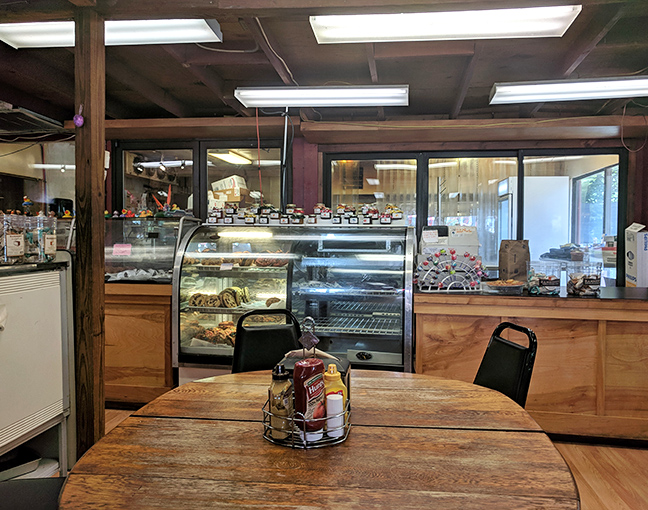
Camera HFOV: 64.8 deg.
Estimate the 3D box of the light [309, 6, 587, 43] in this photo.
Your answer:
[{"bbox_3d":[0.563,-1.130,2.492,1.230,0.075,0.270,1,3,9],"label":"light"}]

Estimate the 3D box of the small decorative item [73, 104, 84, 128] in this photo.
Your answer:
[{"bbox_3d":[-1.252,-0.706,2.604,0.058,0.120,0.050,1,3,9],"label":"small decorative item"}]

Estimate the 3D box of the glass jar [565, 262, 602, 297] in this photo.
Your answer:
[{"bbox_3d":[1.675,0.159,3.294,0.168,0.205,0.165,1,2,9],"label":"glass jar"}]

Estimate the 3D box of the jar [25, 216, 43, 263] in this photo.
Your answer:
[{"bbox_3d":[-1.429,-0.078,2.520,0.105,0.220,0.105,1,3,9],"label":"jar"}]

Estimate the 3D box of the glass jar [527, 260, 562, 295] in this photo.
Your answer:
[{"bbox_3d":[1.441,0.154,3.337,0.168,0.205,0.165,1,2,9],"label":"glass jar"}]

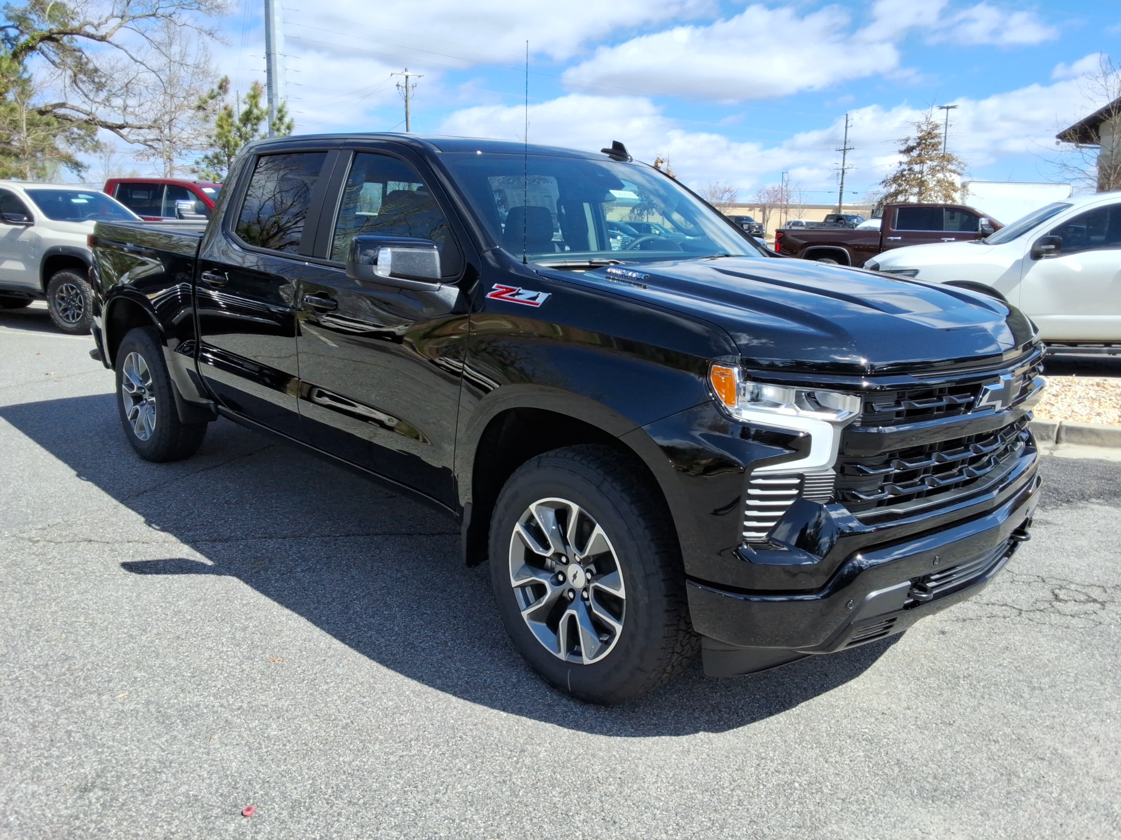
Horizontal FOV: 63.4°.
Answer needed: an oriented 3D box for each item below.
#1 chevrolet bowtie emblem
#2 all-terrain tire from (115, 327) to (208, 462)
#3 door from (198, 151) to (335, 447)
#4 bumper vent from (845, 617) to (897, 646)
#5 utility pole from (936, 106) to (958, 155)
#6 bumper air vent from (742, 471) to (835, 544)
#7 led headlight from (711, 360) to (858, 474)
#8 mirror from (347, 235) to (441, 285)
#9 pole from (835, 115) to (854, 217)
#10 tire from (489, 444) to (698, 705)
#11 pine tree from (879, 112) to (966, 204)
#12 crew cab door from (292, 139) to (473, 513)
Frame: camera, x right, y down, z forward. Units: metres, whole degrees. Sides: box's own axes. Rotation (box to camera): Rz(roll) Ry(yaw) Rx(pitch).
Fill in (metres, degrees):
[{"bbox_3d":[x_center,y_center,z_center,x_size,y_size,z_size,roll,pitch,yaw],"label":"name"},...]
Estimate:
[{"bbox_3d":[1.393,-0.092,2.852,0.355,0.128,0.055,-10,18,-43],"label":"chevrolet bowtie emblem"},{"bbox_3d":[-2.504,-0.164,5.667,0.280,0.825,0.830,-10,18,-43],"label":"all-terrain tire"},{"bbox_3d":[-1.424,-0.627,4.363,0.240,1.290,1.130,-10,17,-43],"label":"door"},{"bbox_3d":[0.927,0.631,2.698,0.220,0.065,0.070,-8,16,-38],"label":"bumper vent"},{"bbox_3d":[29.282,-18.587,69.618,1.700,10.800,1.600,2,13,0],"label":"utility pole"},{"bbox_3d":[0.637,0.231,2.503,0.290,0.190,0.160,-8,16,-36],"label":"bumper air vent"},{"bbox_3d":[0.617,-0.004,2.494,0.370,0.280,0.280,-8,16,-36],"label":"led headlight"},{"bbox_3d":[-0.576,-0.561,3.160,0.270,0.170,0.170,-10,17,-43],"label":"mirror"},{"bbox_3d":[27.317,-23.426,88.037,2.300,12.160,0.400,10,15,36],"label":"pole"},{"bbox_3d":[0.088,0.500,3.000,0.280,0.830,0.830,-10,17,-43],"label":"tire"},{"bbox_3d":[11.354,-7.107,28.639,2.900,5.200,2.900,2,13,0],"label":"pine tree"},{"bbox_3d":[-0.656,-0.435,3.672,0.350,1.340,1.250,-10,18,-43],"label":"crew cab door"}]

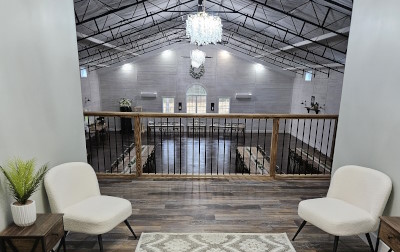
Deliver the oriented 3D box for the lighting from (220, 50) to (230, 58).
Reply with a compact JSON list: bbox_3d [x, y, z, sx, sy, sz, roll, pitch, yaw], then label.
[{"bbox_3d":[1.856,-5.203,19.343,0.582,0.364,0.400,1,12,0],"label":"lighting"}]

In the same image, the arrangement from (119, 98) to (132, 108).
[{"bbox_3d":[-5.405,-1.632,19.283,0.907,0.725,0.800,1,12,0],"label":"arrangement"}]

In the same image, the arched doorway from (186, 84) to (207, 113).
[{"bbox_3d":[-0.251,-1.918,20.228,1.545,2.511,0.200,1,12,0],"label":"arched doorway"}]

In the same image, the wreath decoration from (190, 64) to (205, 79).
[{"bbox_3d":[-0.185,-4.023,19.694,1.111,1.111,0.220,1,12,0],"label":"wreath decoration"}]

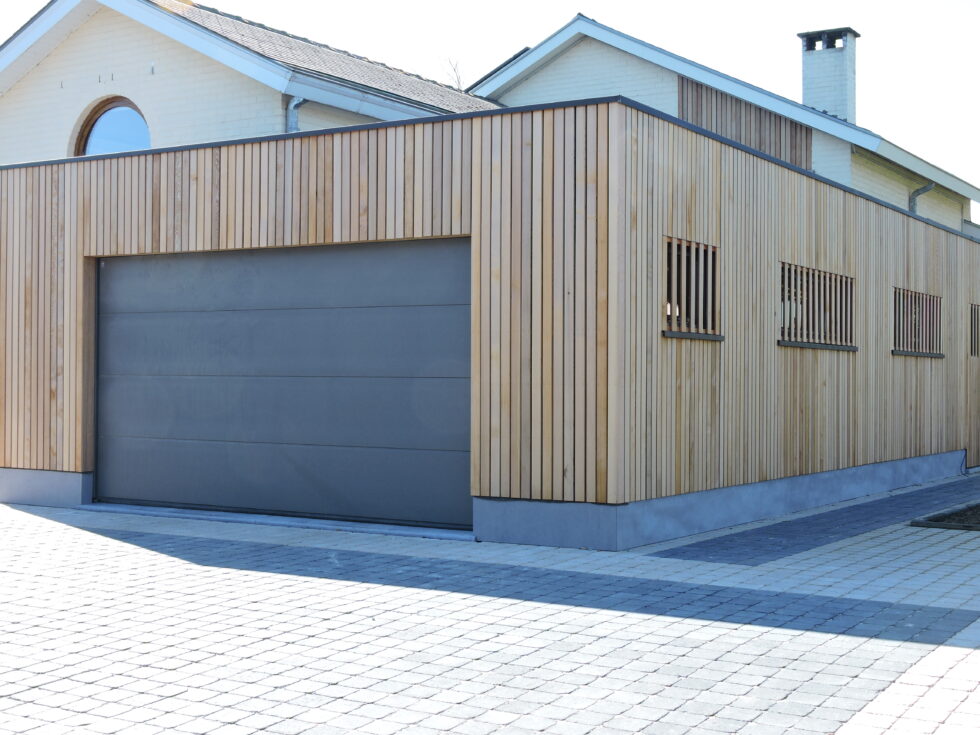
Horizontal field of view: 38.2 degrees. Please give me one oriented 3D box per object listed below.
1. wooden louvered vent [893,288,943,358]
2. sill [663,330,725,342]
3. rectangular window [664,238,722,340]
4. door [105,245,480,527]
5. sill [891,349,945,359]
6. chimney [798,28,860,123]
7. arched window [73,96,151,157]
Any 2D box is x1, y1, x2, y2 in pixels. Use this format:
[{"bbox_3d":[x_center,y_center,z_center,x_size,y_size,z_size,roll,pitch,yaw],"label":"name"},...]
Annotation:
[{"bbox_3d":[4.683,-0.477,15.522,0.110,0.671,2.095,0,-1,31],"label":"wooden louvered vent"},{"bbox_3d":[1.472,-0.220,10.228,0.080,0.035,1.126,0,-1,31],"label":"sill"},{"bbox_3d":[1.449,-0.560,10.218,0.110,0.679,1.061,0,-1,31],"label":"rectangular window"},{"bbox_3d":[-1.650,0.104,10.890,3.797,2.050,0.080,0,-1,31],"label":"door"},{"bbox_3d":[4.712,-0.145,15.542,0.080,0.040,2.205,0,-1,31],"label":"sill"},{"bbox_3d":[5.447,-4.540,22.687,0.868,1.576,0.684,0,-1,31],"label":"chimney"},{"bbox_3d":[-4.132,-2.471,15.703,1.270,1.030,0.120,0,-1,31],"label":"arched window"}]

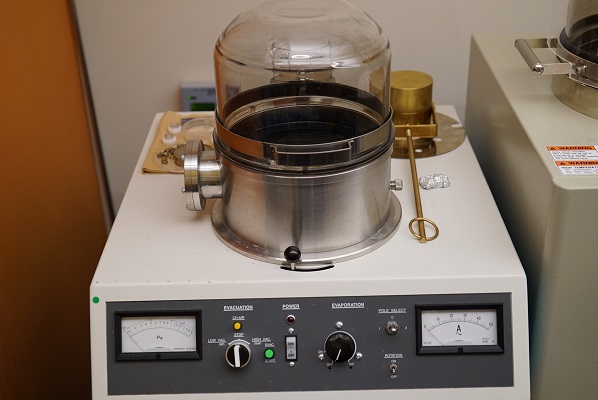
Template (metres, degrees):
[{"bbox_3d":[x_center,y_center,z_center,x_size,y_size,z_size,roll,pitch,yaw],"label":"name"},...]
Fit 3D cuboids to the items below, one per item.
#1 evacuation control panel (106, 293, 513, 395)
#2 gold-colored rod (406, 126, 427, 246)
[{"bbox_3d":[0.011,0.156,0.887,0.437,0.101,0.025,-1,-1,1],"label":"evacuation control panel"},{"bbox_3d":[0.150,-0.026,1.072,0.007,0.007,0.279,0,32,3],"label":"gold-colored rod"}]

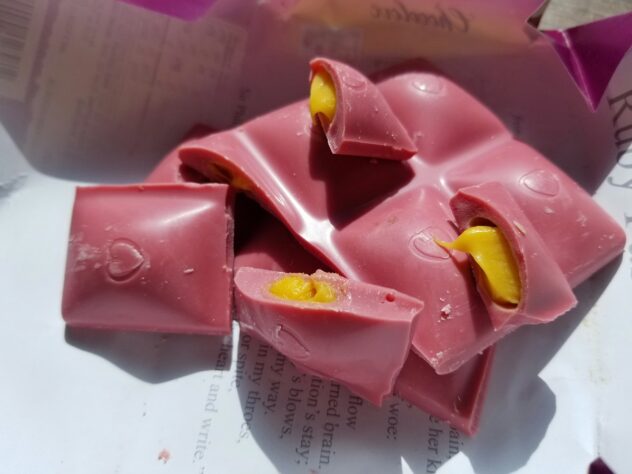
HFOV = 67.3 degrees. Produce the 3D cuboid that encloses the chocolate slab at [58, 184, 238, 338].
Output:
[{"bbox_3d":[-0.035,0.004,0.098,0.036,0.010,0.029,0,84,10],"label":"chocolate slab"}]

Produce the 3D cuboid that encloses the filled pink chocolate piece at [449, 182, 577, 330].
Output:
[{"bbox_3d":[0.038,0.002,0.087,0.016,0.010,0.028,-16,73,-25],"label":"filled pink chocolate piece"}]

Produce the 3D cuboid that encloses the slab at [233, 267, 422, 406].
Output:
[{"bbox_3d":[-0.002,0.017,0.090,0.036,0.028,0.010,25,41,19],"label":"slab"}]

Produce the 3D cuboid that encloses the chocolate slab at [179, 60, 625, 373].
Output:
[{"bbox_3d":[0.017,-0.010,0.103,0.071,0.011,0.072,-28,60,-14],"label":"chocolate slab"}]

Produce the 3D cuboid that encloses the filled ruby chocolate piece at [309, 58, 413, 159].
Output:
[{"bbox_3d":[0.011,-0.031,0.108,0.021,0.010,0.029,2,50,-26],"label":"filled ruby chocolate piece"}]

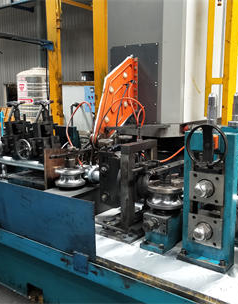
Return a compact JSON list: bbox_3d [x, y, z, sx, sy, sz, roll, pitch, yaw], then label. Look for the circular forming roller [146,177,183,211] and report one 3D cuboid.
[{"bbox_3d":[0.328,0.308,2.116,0.252,0.147,0.252,-1,9,0],"label":"circular forming roller"}]

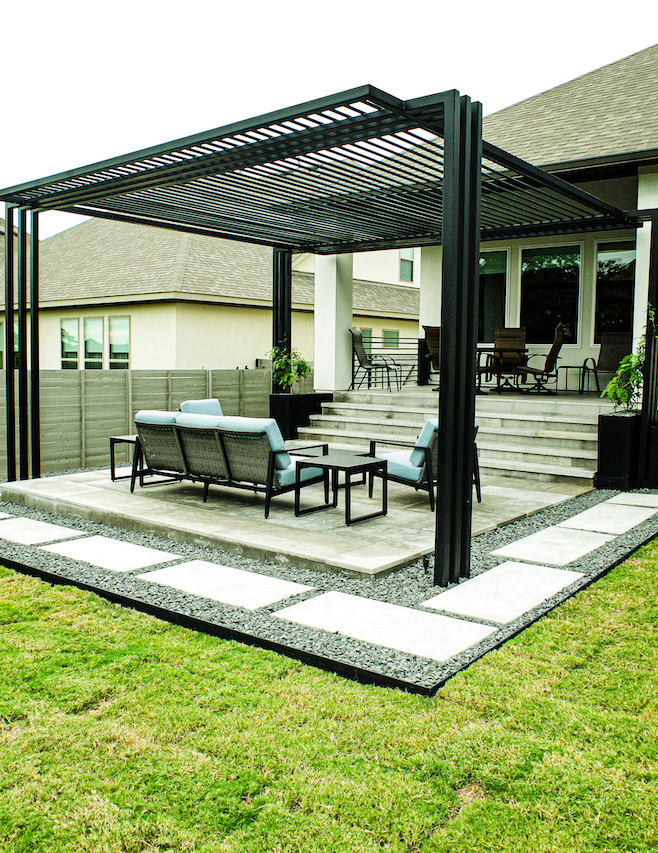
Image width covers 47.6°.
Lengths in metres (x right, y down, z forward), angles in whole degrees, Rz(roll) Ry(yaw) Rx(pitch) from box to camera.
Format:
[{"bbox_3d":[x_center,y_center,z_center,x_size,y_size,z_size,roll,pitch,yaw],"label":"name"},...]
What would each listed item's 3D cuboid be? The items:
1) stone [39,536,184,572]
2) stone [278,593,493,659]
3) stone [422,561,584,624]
[{"bbox_3d":[-1.837,1.085,6.258,1.220,0.060,0.610,5,6,39],"label":"stone"},{"bbox_3d":[0.309,1.188,4.424,1.220,0.060,0.610,5,6,39],"label":"stone"},{"bbox_3d":[1.204,1.131,5.055,0.610,0.060,1.220,5,6,40],"label":"stone"}]

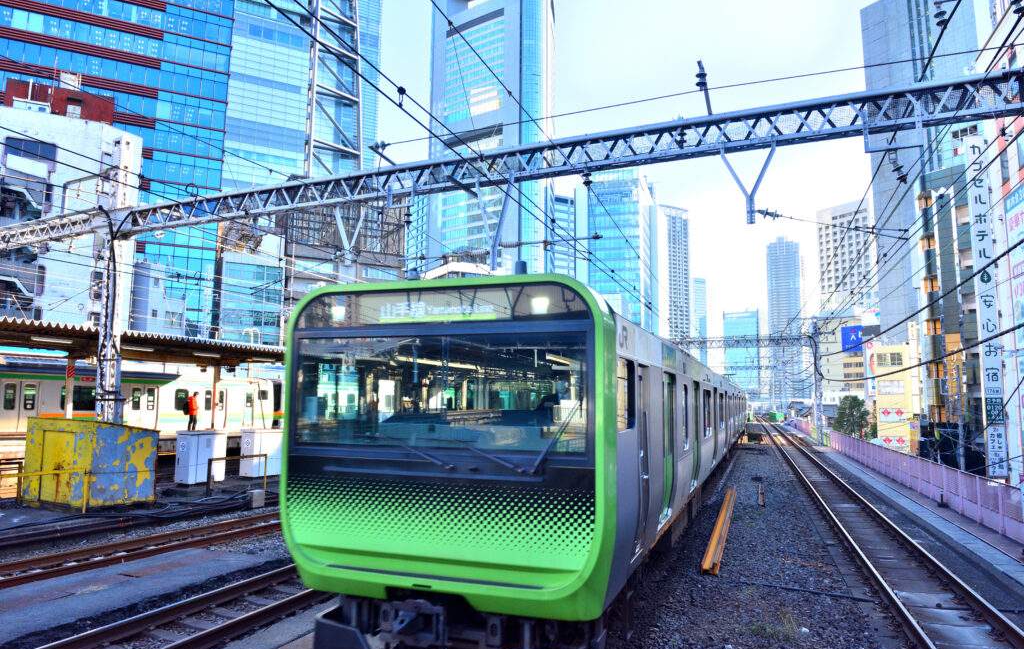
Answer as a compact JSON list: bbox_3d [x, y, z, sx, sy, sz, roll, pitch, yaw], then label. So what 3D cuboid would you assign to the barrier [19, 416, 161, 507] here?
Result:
[{"bbox_3d":[-11.040,3.522,17.952,2.827,2.170,1.724,-3,-7,27],"label":"barrier"}]

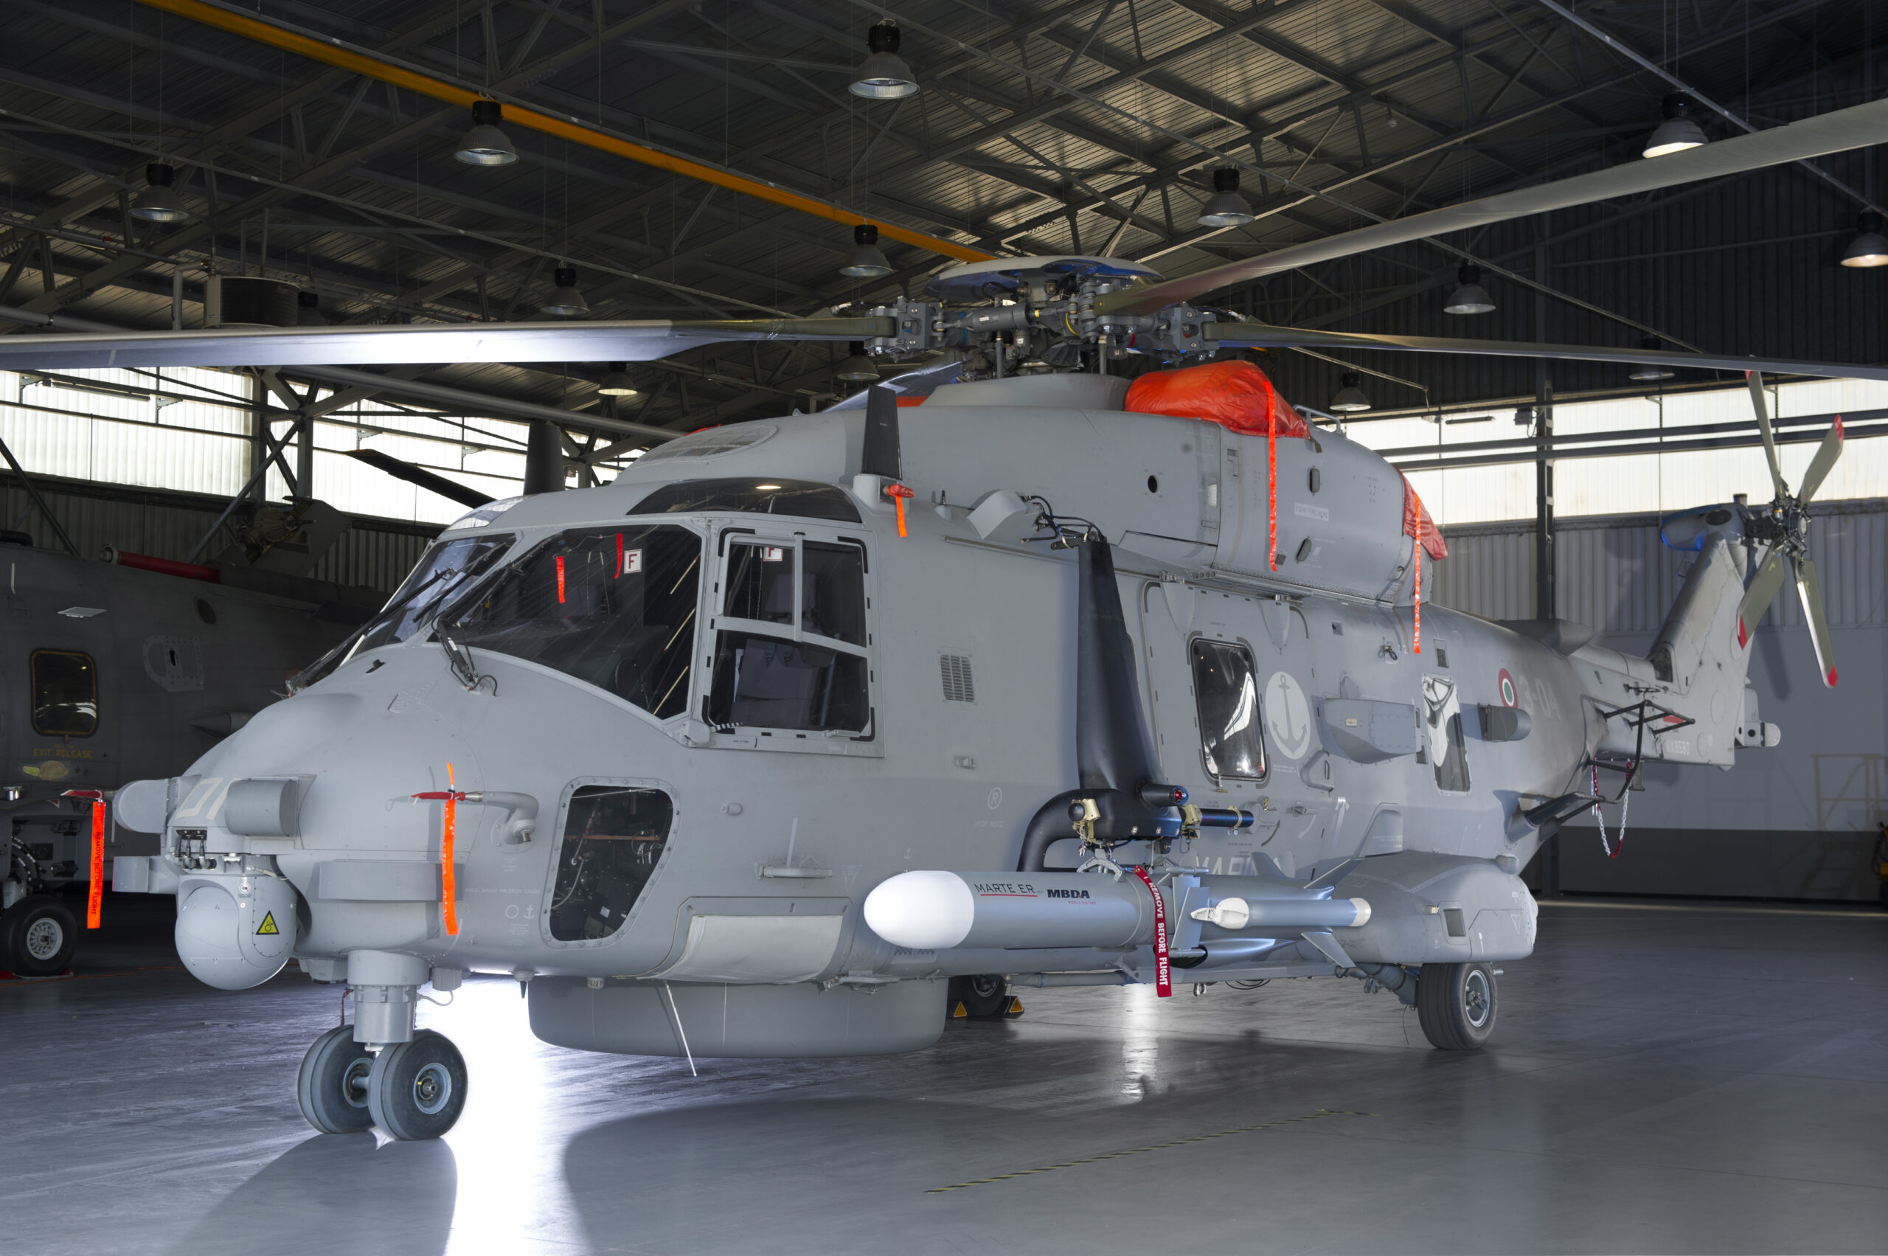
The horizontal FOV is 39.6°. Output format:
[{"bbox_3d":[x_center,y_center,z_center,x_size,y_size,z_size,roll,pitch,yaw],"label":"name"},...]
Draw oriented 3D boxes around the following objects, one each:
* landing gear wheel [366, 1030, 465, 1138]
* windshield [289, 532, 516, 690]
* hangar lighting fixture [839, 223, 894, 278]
[{"bbox_3d":[-2.024,1.766,10.107,0.153,0.413,0.421,-3,-5,37],"label":"landing gear wheel"},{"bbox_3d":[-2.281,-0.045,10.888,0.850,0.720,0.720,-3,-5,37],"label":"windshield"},{"bbox_3d":[-0.835,-4.098,28.345,0.582,0.483,0.582,1,-4,0],"label":"hangar lighting fixture"}]

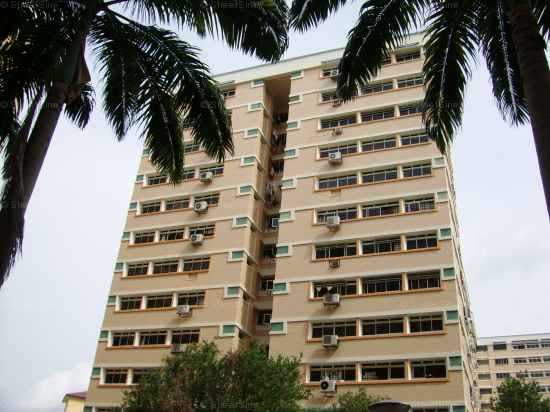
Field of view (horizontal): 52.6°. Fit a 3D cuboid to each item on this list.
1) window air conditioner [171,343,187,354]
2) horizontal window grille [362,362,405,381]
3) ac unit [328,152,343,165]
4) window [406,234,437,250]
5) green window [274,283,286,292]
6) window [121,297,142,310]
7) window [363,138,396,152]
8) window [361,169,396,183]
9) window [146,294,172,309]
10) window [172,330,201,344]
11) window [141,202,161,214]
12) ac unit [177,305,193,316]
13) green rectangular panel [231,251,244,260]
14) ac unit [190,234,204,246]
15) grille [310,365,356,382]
[{"bbox_3d":[-6.600,9.793,38.130,0.820,0.600,0.320,-7,-33,20],"label":"window air conditioner"},{"bbox_3d":[6.599,10.065,33.809,2.500,1.070,0.150,-7,-31,20],"label":"horizontal window grille"},{"bbox_3d":[4.503,-3.556,41.192,0.870,0.660,0.330,-7,-33,20],"label":"ac unit"},{"bbox_3d":[9.213,2.262,34.772,1.940,1.100,0.100,-7,-33,20],"label":"window"},{"bbox_3d":[0.352,5.313,36.056,0.820,0.570,0.100,-7,-33,20],"label":"green window"},{"bbox_3d":[-11.167,7.587,43.258,1.850,1.060,0.150,-7,-31,20],"label":"window"},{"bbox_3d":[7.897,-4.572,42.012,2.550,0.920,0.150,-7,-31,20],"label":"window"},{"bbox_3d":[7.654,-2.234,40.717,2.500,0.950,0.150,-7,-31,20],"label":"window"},{"bbox_3d":[-8.191,6.857,39.671,2.180,1.060,0.140,-7,-33,20],"label":"window"},{"bbox_3d":[-6.345,9.315,39.195,2.280,1.130,0.150,-8,-32,21],"label":"window"},{"bbox_3d":[-9.910,0.256,44.617,1.930,1.020,0.140,-7,-33,20],"label":"window"},{"bbox_3d":[-6.062,7.016,37.382,0.890,0.600,0.350,-7,-33,20],"label":"ac unit"},{"bbox_3d":[-2.551,3.454,38.555,0.900,0.620,0.100,-7,-33,20],"label":"green rectangular panel"},{"bbox_3d":[-5.930,2.568,42.276,0.830,0.630,0.330,-7,-33,20],"label":"ac unit"},{"bbox_3d":[3.668,10.504,34.859,2.950,1.070,0.150,-7,-31,20],"label":"grille"}]

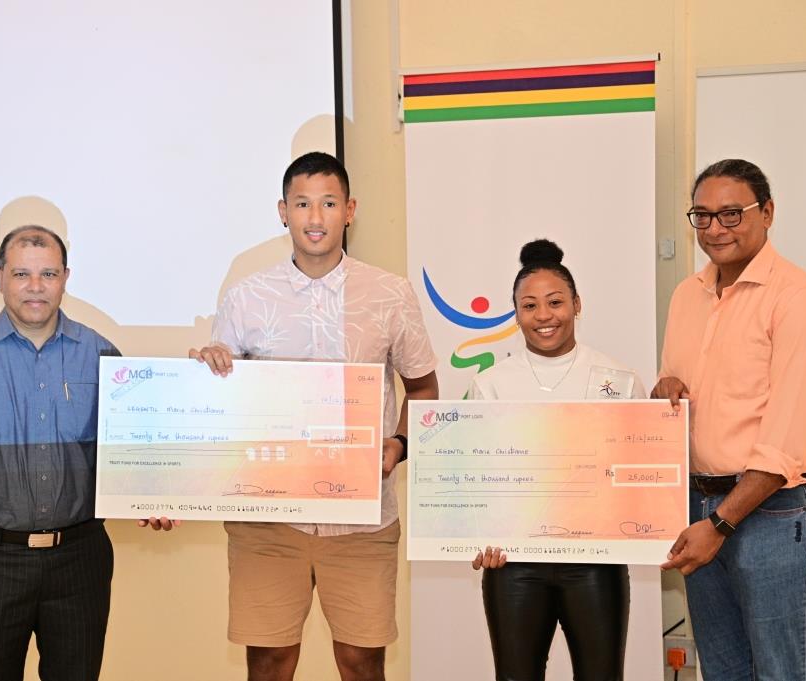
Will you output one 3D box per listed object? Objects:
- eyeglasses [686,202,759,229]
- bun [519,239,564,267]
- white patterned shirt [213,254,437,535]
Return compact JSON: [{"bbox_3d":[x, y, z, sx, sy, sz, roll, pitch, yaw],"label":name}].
[{"bbox_3d":[0.738,-0.287,5.939,0.140,0.044,0.140,-2,11,31],"label":"eyeglasses"},{"bbox_3d":[0.340,-0.216,6.420,0.107,0.072,0.100,0,1,0],"label":"bun"},{"bbox_3d":[-0.188,0.131,6.330,0.540,0.680,0.300,0,1,-2],"label":"white patterned shirt"}]

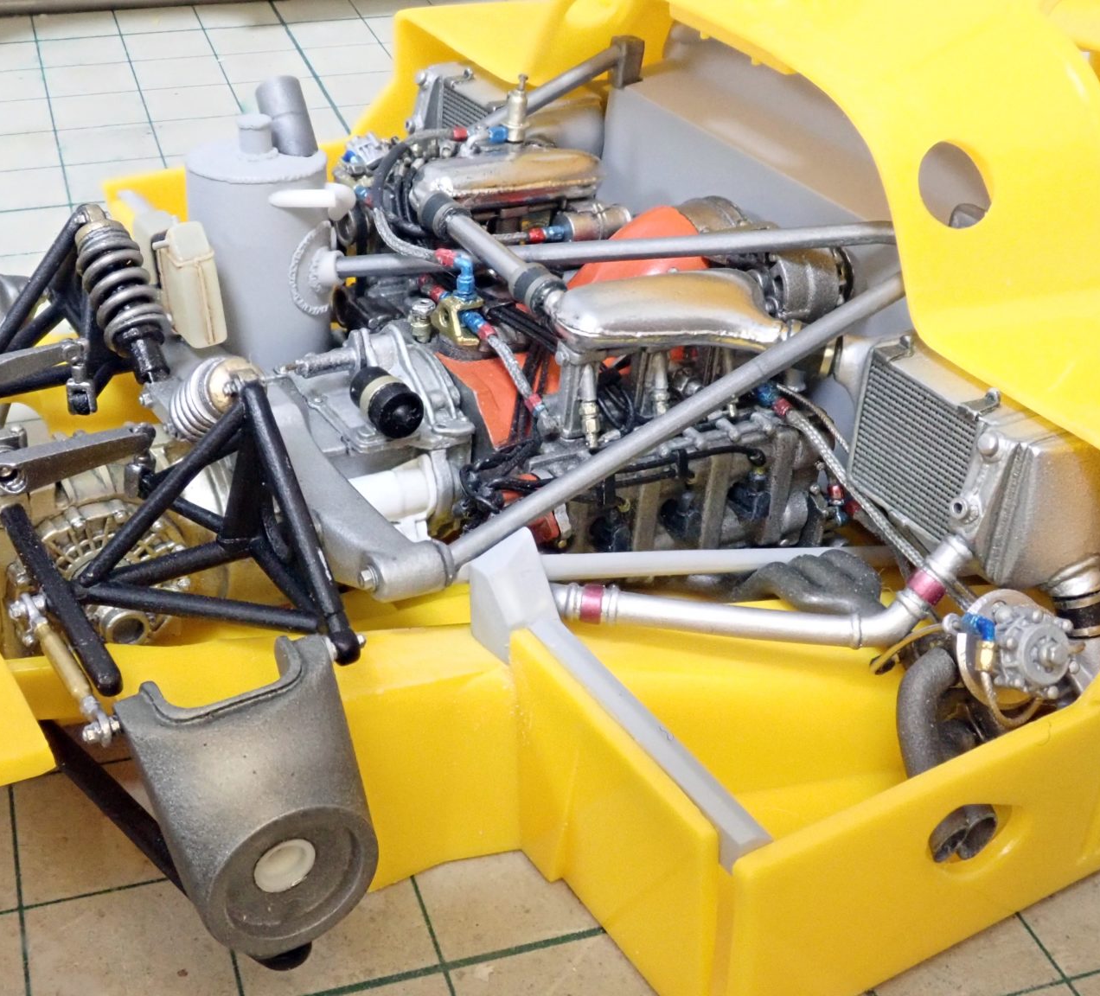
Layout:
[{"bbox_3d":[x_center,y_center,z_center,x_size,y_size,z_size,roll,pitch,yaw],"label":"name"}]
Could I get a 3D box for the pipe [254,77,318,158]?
[{"bbox_3d":[-0.019,-0.027,0.104,0.003,0.003,0.006,-15,80,-6],"label":"pipe"}]

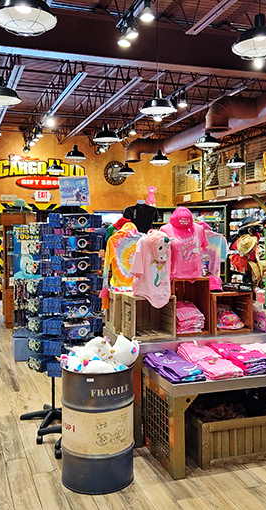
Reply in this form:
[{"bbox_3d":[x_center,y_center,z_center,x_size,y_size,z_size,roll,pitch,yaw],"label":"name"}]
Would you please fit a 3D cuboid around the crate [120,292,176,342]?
[{"bbox_3d":[0.124,0.477,4.119,0.345,0.330,0.285,-1,3,-18],"label":"crate"}]

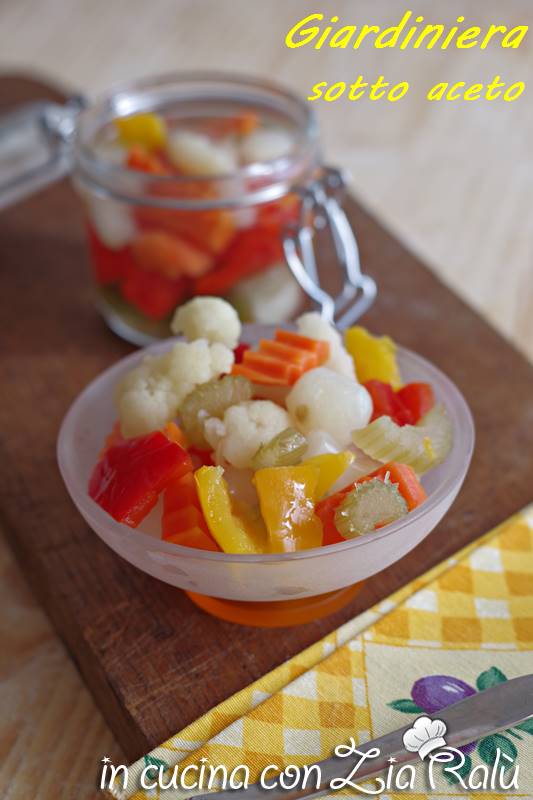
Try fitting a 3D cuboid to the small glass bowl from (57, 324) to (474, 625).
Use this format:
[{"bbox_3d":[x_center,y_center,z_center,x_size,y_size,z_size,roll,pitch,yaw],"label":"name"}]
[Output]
[{"bbox_3d":[0.000,0.032,0.548,0.133,0.056,0.133,-1,34,1],"label":"small glass bowl"}]

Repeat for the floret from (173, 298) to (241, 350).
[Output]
[{"bbox_3d":[-0.021,-0.024,0.559,0.024,0.022,0.024,-1,33,0],"label":"floret"}]

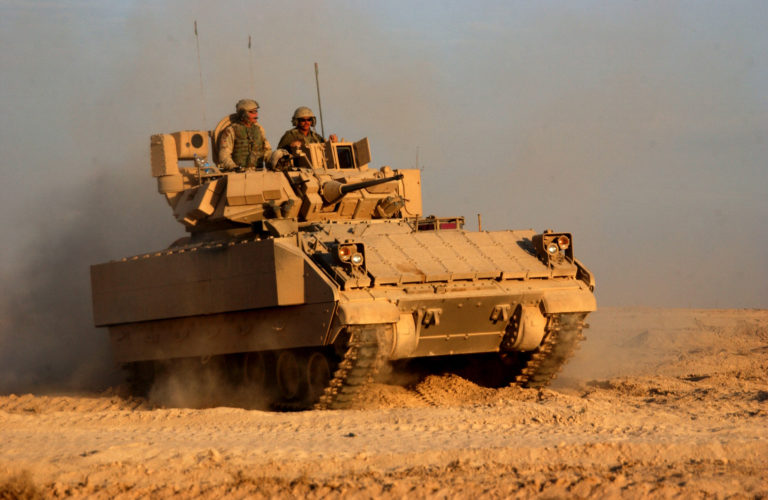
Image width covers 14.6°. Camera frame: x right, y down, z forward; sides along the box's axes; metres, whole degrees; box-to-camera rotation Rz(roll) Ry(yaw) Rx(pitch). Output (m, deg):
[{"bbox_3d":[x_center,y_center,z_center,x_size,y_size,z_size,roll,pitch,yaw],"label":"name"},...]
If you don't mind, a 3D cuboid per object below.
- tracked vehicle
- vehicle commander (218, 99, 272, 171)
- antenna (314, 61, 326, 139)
[{"bbox_3d":[-0.625,0.096,35.092,3.280,3.400,6.500,-2,-3,-30],"label":"tracked vehicle"},{"bbox_3d":[-1.620,-0.950,35.750,0.600,1.700,0.420,-1,-2,-30],"label":"vehicle commander"},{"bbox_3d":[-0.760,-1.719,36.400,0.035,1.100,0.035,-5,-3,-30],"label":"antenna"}]

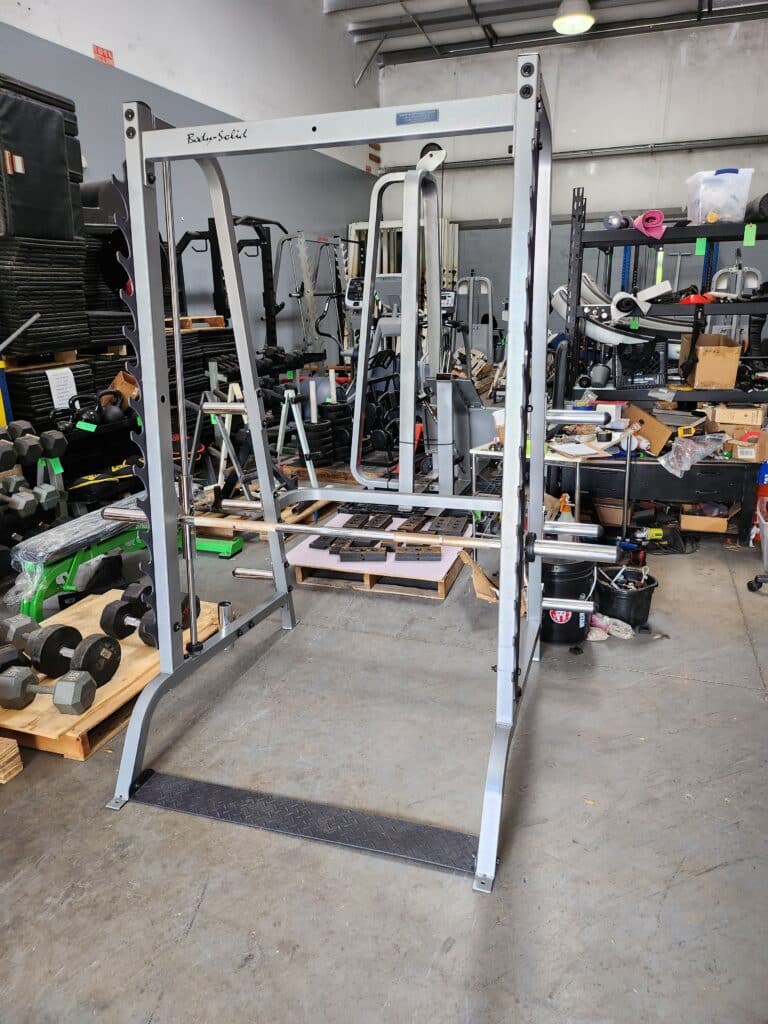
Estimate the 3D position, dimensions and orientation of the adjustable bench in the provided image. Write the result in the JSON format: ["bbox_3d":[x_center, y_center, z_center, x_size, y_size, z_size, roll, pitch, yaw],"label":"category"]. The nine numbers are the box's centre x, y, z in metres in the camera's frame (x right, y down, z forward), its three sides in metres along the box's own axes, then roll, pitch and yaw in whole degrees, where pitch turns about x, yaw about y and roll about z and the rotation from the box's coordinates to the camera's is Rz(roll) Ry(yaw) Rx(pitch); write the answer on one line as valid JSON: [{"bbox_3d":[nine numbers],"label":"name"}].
[{"bbox_3d":[-1.469,0.205,4.019,0.680,0.449,1.357,4,18,17],"label":"adjustable bench"}]

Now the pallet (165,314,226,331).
[{"bbox_3d":[-2.062,-1.500,5.824,1.050,0.120,1.070,5,12,20],"label":"pallet"}]

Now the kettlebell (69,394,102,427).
[{"bbox_3d":[-1.927,-0.651,4.600,0.190,0.225,0.175,-8,18,-21],"label":"kettlebell"}]

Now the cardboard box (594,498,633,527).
[{"bbox_3d":[1.868,0.004,5.780,0.260,0.200,0.220,-2,12,-10],"label":"cardboard box"}]

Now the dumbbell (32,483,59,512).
[{"bbox_3d":[-1.979,-0.112,3.980,0.300,0.130,0.140,19,16,13],"label":"dumbbell"}]

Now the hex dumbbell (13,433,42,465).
[{"bbox_3d":[-2.099,-0.397,4.000,0.320,0.140,0.145,19,16,13],"label":"hex dumbbell"}]

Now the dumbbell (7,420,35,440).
[{"bbox_3d":[-2.025,-0.441,4.150,0.320,0.140,0.145,19,16,13],"label":"dumbbell"}]

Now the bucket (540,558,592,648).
[{"bbox_3d":[0.911,0.434,3.591,0.310,0.385,0.310,3,12,15],"label":"bucket"}]

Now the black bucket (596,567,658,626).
[{"bbox_3d":[1.186,0.423,3.482,0.283,0.208,0.283,4,18,17],"label":"black bucket"}]

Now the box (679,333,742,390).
[{"bbox_3d":[2.705,-1.246,5.900,0.360,0.430,0.310,-1,12,-8],"label":"box"}]

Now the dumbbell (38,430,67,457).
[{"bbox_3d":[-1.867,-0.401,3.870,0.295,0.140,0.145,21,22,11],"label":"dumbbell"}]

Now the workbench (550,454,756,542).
[{"bbox_3d":[1.723,-0.145,4.729,1.228,0.542,0.580,2,17,10],"label":"workbench"}]

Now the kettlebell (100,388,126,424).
[{"bbox_3d":[-1.835,-0.713,4.800,0.180,0.260,0.165,-4,12,-20],"label":"kettlebell"}]

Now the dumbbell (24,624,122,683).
[{"bbox_3d":[-1.229,0.572,2.830,0.291,0.208,0.208,5,18,21],"label":"dumbbell"}]

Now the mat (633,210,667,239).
[{"bbox_3d":[1.635,-1.781,4.420,0.155,0.160,0.600,3,17,14],"label":"mat"}]

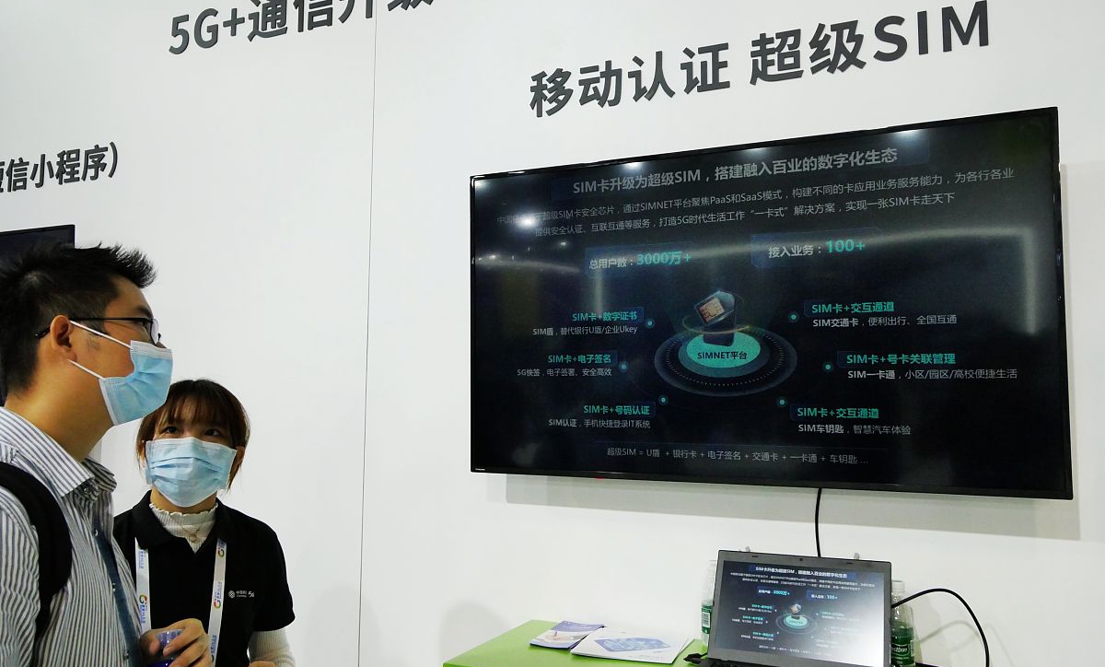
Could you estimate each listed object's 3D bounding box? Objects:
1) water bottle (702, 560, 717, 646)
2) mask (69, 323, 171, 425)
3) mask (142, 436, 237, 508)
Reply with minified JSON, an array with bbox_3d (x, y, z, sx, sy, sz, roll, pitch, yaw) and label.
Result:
[{"bbox_3d":[0.352,0.587,1.942,0.061,0.178,0.061,-2,-5,25],"label":"water bottle"},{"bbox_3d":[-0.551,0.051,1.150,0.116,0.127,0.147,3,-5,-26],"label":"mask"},{"bbox_3d":[-0.592,0.228,1.460,0.143,0.113,0.090,3,-5,-23],"label":"mask"}]

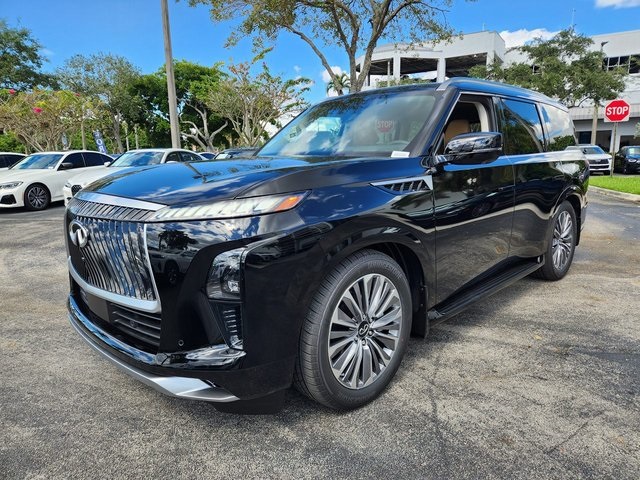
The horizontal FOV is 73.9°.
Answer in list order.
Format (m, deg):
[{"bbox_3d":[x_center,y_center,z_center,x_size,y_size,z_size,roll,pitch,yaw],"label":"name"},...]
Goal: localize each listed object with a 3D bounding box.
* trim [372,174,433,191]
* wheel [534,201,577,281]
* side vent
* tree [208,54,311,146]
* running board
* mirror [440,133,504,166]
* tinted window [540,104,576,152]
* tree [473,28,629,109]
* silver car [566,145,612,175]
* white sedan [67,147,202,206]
[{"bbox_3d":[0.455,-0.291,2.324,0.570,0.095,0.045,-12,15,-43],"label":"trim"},{"bbox_3d":[2.367,-0.011,4.384,0.820,0.820,0.275,-12,15,-43],"label":"wheel"},{"bbox_3d":[0.480,-0.288,2.357,0.480,0.090,0.050,-12,15,-43],"label":"side vent"},{"bbox_3d":[-2.791,-5.463,19.295,4.900,5.700,4.600,-1,11,0],"label":"tree"},{"bbox_3d":[1.257,0.333,3.253,1.950,0.100,0.200,-11,16,-43],"label":"running board"},{"bbox_3d":[0.909,-0.557,2.595,0.190,0.195,0.320,-12,15,-43],"label":"mirror"},{"bbox_3d":[2.355,-1.072,4.176,1.000,0.400,0.070,-11,2,-43],"label":"tinted window"},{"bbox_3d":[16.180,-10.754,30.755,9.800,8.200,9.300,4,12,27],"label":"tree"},{"bbox_3d":[16.960,-5.149,27.146,1.980,1.800,4.900,1,11,16],"label":"silver car"},{"bbox_3d":[-4.369,-1.683,11.337,1.860,1.430,4.750,3,12,17],"label":"white sedan"}]

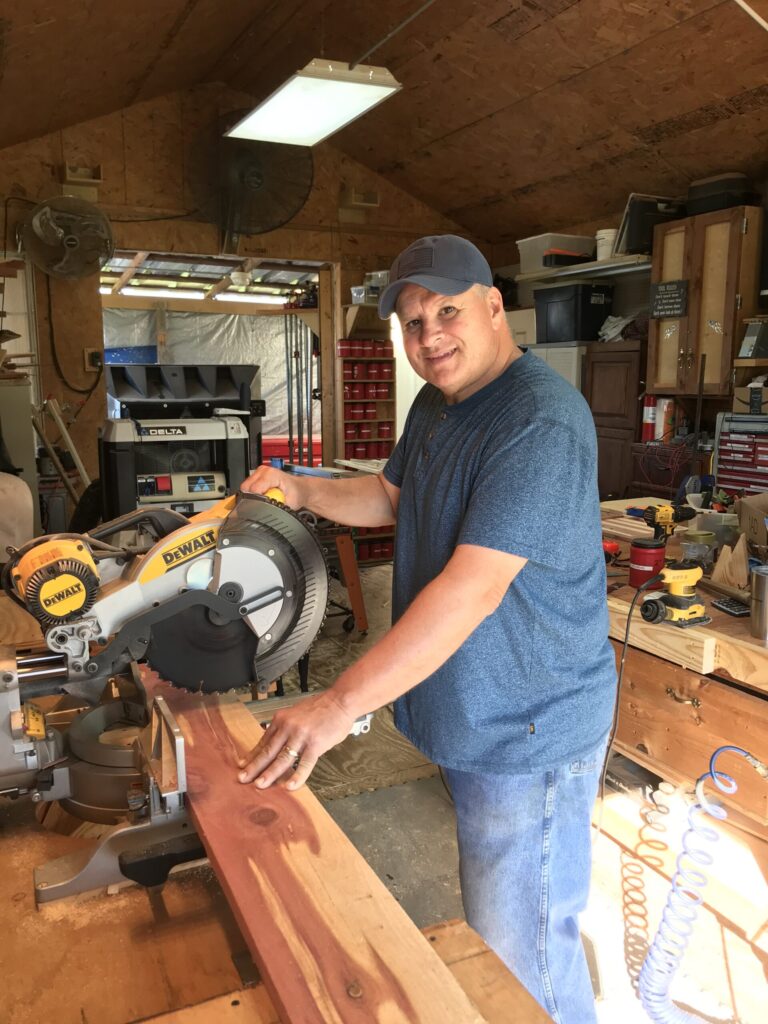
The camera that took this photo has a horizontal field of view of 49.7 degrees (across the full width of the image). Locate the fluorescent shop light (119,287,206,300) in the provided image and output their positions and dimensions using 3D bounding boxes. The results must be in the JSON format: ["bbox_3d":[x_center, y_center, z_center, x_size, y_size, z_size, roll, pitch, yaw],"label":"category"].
[{"bbox_3d":[-2.328,-2.302,8.734,0.888,0.080,0.100,-5,11,-28],"label":"fluorescent shop light"}]

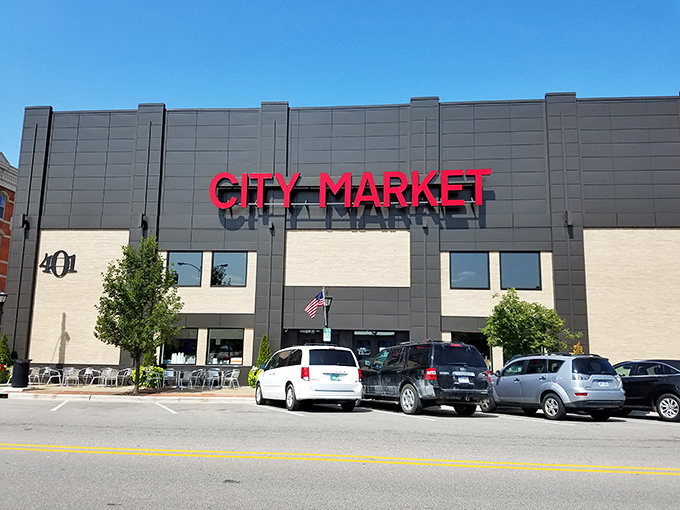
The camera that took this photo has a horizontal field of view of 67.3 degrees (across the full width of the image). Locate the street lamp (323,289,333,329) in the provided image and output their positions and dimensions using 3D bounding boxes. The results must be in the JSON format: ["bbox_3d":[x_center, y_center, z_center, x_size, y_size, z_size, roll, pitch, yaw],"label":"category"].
[{"bbox_3d":[-0.457,3.304,19.019,0.400,3.889,0.400,0,-8,5],"label":"street lamp"}]

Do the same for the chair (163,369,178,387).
[{"bbox_3d":[-6.930,5.027,20.856,0.560,0.790,0.580,1,-8,-4],"label":"chair"}]

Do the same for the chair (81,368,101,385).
[{"bbox_3d":[-10.021,4.908,20.594,0.570,0.760,0.560,0,-10,5],"label":"chair"}]

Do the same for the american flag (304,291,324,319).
[{"bbox_3d":[-0.933,1.858,19.010,0.772,1.030,0.300,0,-8,5],"label":"american flag"}]

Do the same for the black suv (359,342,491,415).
[{"bbox_3d":[2.295,3.769,16.007,2.050,1.950,5.250,5,-11,-24],"label":"black suv"}]

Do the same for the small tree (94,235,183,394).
[{"bbox_3d":[-7.608,2.194,19.282,3.300,5.950,3.200,0,-8,5],"label":"small tree"}]

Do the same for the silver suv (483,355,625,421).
[{"bbox_3d":[5.904,3.824,15.121,1.800,1.710,4.600,6,-12,-23],"label":"silver suv"}]

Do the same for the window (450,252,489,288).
[{"bbox_3d":[5.408,0.659,21.213,1.601,1.583,0.120,0,-10,5],"label":"window"}]

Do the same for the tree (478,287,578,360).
[{"bbox_3d":[6.669,3.210,18.068,3.400,4.020,3.300,0,-8,5],"label":"tree"}]

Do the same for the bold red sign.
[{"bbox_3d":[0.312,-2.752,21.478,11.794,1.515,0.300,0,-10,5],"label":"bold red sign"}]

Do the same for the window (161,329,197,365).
[{"bbox_3d":[-6.841,3.906,21.713,1.556,1.517,0.120,0,-10,5],"label":"window"}]

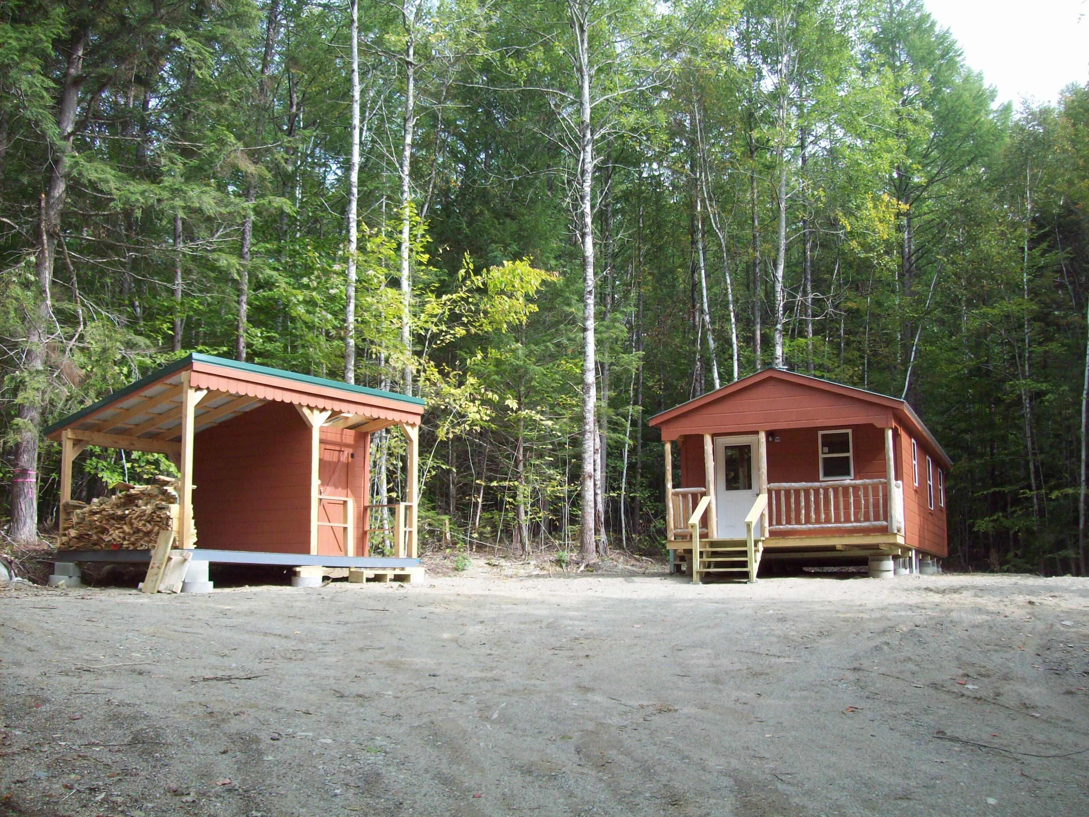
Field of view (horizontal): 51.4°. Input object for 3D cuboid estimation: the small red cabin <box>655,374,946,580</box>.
[{"bbox_3d":[6.521,1.998,26.265,4.842,4.016,12.000,-4,-10,23],"label":"small red cabin"}]

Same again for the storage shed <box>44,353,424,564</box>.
[{"bbox_3d":[-4.939,1.120,18.783,3.570,2.930,5.080,-6,-11,35],"label":"storage shed"}]

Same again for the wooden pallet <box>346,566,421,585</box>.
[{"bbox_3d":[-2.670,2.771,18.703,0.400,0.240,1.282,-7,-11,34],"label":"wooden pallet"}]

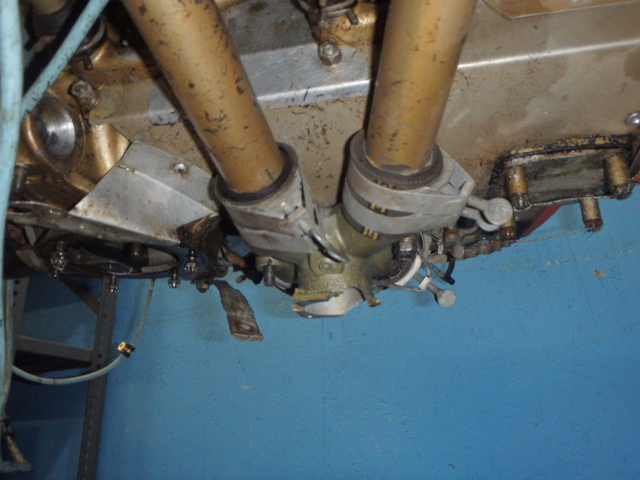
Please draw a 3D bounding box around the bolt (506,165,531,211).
[{"bbox_3d":[0.181,-0.047,0.472,0.017,0.041,0.017,-5,-23,21],"label":"bolt"}]

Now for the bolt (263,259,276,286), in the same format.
[{"bbox_3d":[-0.052,0.033,0.530,0.013,0.030,0.013,3,-21,1],"label":"bolt"}]

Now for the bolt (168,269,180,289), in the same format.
[{"bbox_3d":[-0.152,0.040,0.540,0.013,0.021,0.013,-5,-23,21],"label":"bolt"}]

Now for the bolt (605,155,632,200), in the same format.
[{"bbox_3d":[0.255,-0.053,0.442,0.018,0.041,0.018,-5,-23,21],"label":"bolt"}]

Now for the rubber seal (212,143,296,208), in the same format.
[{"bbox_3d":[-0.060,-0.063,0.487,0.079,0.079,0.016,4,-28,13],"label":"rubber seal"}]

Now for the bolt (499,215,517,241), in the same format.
[{"bbox_3d":[0.193,-0.018,0.535,0.017,0.040,0.017,-5,-23,21],"label":"bolt"}]

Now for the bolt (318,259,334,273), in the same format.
[{"bbox_3d":[0.006,0.026,0.510,0.013,0.013,0.006,1,-20,0],"label":"bolt"}]

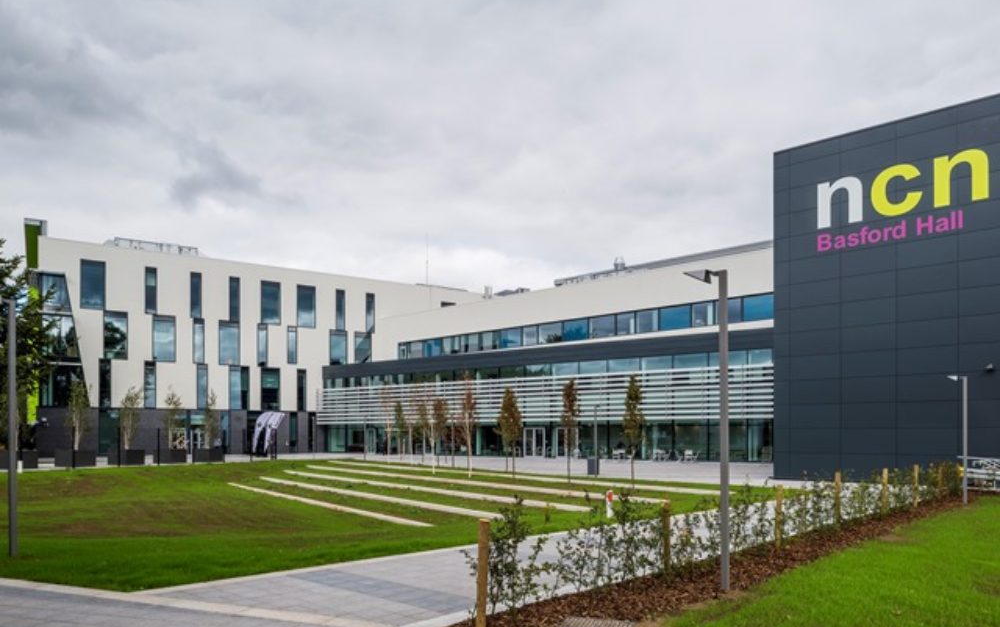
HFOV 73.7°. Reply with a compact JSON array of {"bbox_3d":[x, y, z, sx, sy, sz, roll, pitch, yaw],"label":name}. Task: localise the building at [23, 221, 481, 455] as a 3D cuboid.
[{"bbox_3d":[-23.650,4.102,69.477,41.200,18.000,16.000,4,-7,-33],"label":"building"}]

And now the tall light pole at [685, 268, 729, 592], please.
[{"bbox_3d":[2.571,1.447,8.366,0.600,3.930,0.250,-5,-8,42],"label":"tall light pole"}]

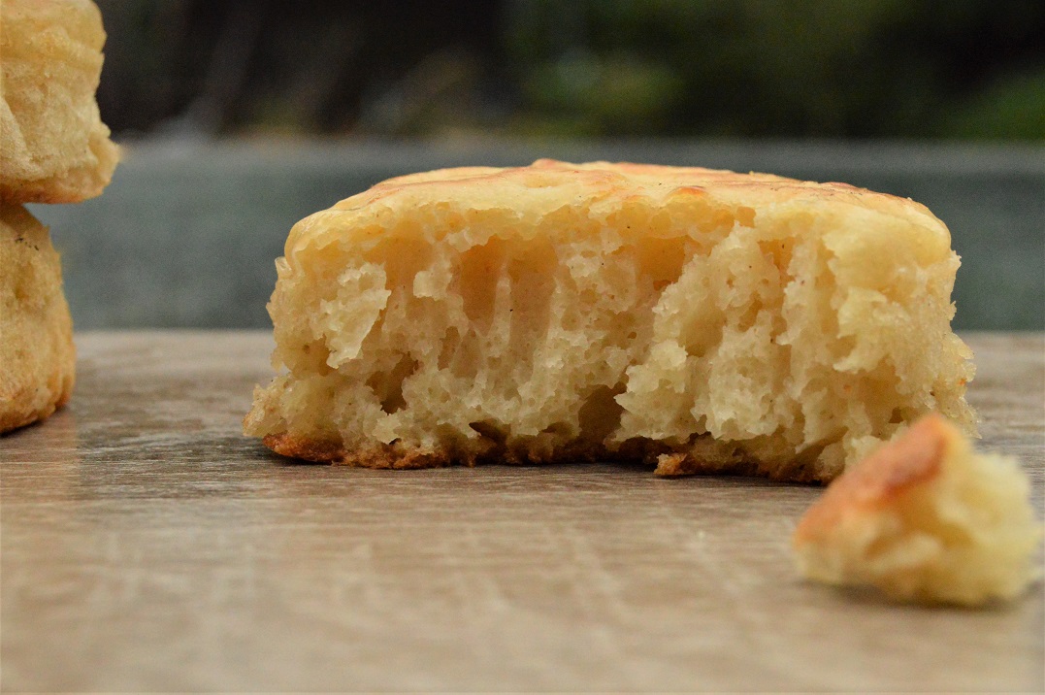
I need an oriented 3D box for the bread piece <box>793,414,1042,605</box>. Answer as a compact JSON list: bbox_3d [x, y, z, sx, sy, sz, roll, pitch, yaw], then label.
[{"bbox_3d":[0.033,0.012,0.198,0.021,0.014,0.018,0,9,0],"label":"bread piece"}]

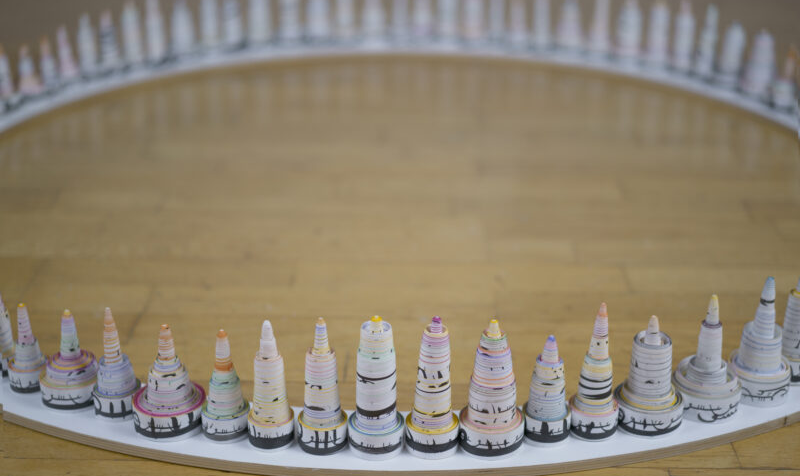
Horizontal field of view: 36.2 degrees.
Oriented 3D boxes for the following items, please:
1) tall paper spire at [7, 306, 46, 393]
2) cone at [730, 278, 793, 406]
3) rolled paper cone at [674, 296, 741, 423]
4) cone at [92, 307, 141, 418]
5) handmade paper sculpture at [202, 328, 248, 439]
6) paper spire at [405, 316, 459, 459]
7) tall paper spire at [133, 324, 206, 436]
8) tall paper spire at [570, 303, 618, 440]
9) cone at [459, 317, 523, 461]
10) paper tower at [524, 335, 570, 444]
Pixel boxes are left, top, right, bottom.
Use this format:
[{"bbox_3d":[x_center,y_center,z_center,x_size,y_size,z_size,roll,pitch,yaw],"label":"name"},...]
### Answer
[{"bbox_3d":[-0.347,0.100,1.132,0.033,0.084,0.033,0,23,0],"label":"tall paper spire"},{"bbox_3d":[0.334,0.090,1.113,0.051,0.117,0.051,0,23,0],"label":"cone"},{"bbox_3d":[0.288,0.106,1.133,0.062,0.115,0.062,0,23,0],"label":"rolled paper cone"},{"bbox_3d":[-0.272,0.114,1.162,0.043,0.108,0.043,0,23,0],"label":"cone"},{"bbox_3d":[-0.152,0.124,1.058,0.041,0.099,0.041,0,23,0],"label":"handmade paper sculpture"},{"bbox_3d":[0.028,0.122,1.032,0.046,0.123,0.046,0,23,0],"label":"paper spire"},{"bbox_3d":[-0.210,0.125,1.107,0.066,0.100,0.066,0,23,0],"label":"tall paper spire"},{"bbox_3d":[0.183,0.119,1.124,0.045,0.131,0.045,0,23,0],"label":"tall paper spire"},{"bbox_3d":[0.085,0.130,1.106,0.059,0.125,0.059,0,23,0],"label":"cone"},{"bbox_3d":[0.129,0.128,1.054,0.041,0.095,0.041,0,23,0],"label":"paper tower"}]

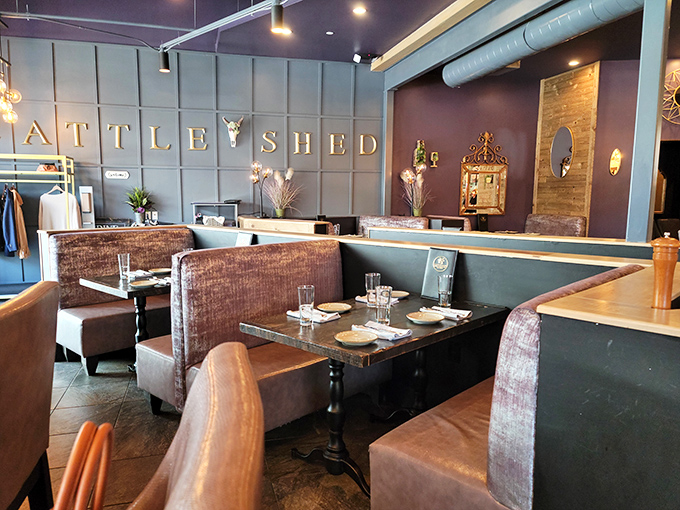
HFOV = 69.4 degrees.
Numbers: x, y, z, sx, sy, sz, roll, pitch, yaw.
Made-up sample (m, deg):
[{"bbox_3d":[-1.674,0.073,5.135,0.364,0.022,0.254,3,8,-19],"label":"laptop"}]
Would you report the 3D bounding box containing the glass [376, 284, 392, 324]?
[{"bbox_3d":[0.208,0.245,2.318,0.081,0.168,0.081,1,6,0],"label":"glass"}]

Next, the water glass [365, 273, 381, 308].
[{"bbox_3d":[0.180,0.200,2.728,0.081,0.168,0.081,1,6,0],"label":"water glass"}]

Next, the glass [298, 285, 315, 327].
[{"bbox_3d":[-0.162,0.247,2.381,0.079,0.185,0.079,0,6,0],"label":"glass"}]

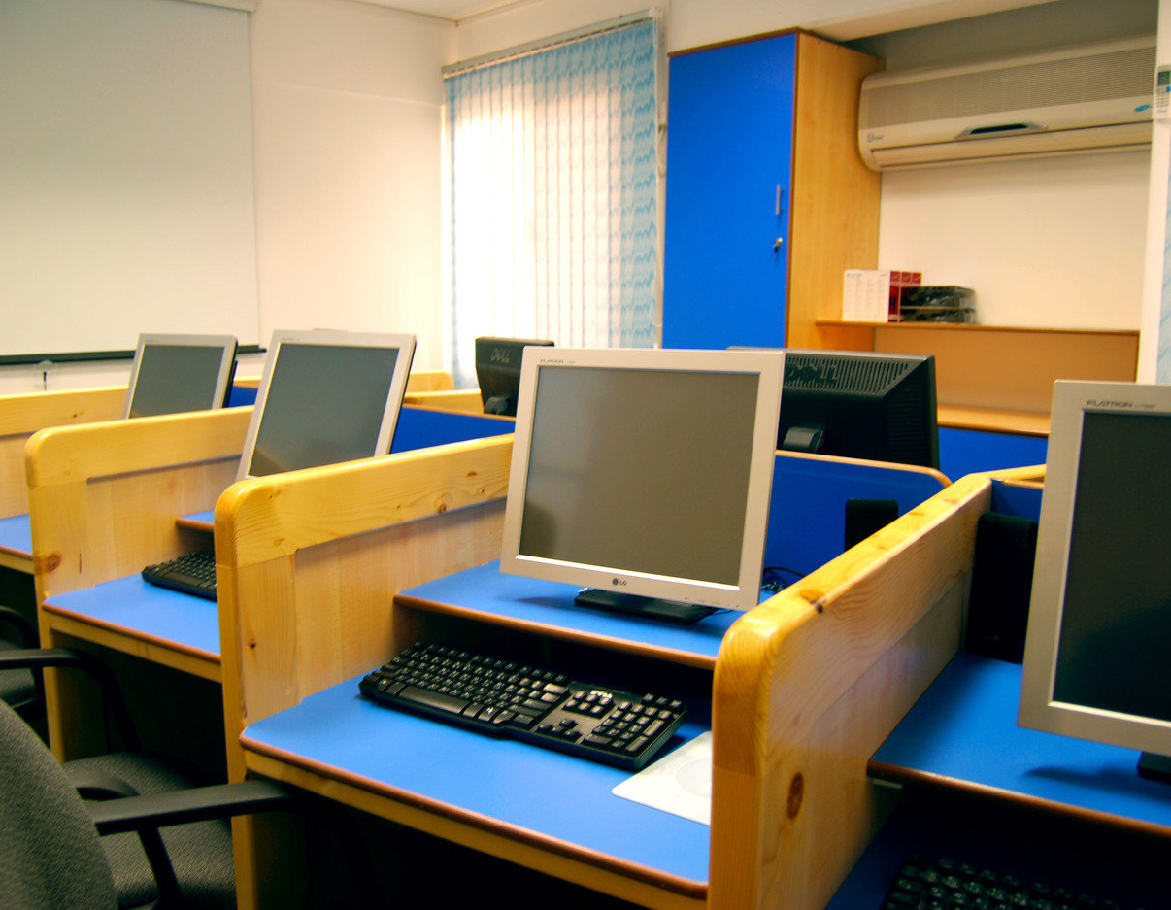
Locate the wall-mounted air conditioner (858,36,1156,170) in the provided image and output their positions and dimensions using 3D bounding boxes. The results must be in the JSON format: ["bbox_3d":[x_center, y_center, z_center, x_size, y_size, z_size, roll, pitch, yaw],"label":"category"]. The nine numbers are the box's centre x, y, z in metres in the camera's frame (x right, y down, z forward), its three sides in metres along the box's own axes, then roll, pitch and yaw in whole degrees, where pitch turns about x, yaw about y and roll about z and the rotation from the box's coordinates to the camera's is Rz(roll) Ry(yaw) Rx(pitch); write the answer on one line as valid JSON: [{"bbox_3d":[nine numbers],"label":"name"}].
[{"bbox_3d":[1.291,-1.048,3.096,0.890,0.282,0.190,9,12,43],"label":"wall-mounted air conditioner"}]

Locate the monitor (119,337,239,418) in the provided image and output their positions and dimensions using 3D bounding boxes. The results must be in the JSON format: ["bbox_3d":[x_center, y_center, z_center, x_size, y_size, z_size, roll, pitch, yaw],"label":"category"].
[{"bbox_3d":[-0.981,-0.114,2.578,0.396,0.370,0.220,6,11,34],"label":"monitor"}]

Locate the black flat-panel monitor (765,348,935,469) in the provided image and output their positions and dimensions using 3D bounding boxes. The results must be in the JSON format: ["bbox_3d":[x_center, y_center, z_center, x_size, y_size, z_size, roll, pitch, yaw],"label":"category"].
[{"bbox_3d":[0.371,0.016,1.675,0.376,0.370,0.200,9,12,44],"label":"black flat-panel monitor"}]

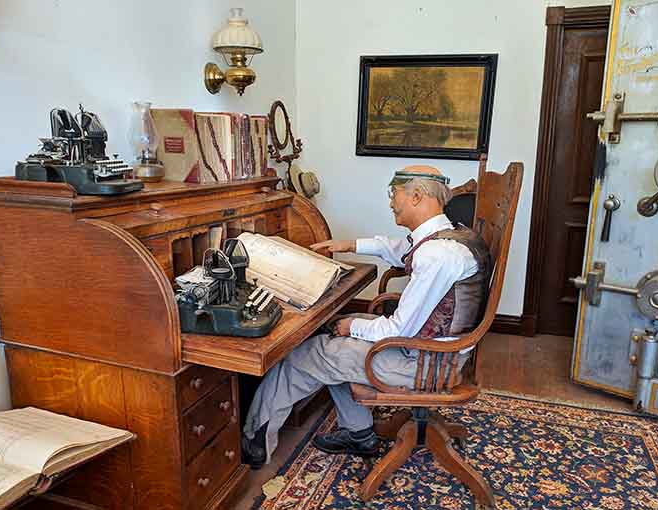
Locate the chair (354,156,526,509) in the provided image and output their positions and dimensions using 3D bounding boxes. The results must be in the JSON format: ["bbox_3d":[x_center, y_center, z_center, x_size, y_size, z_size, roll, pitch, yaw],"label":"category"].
[{"bbox_3d":[0.377,0.262,2.115,0.574,1.272,0.634,2,12,3],"label":"chair"}]

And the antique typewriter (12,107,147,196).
[{"bbox_3d":[-0.896,-0.394,1.985,0.367,0.301,0.350,3,12,9],"label":"antique typewriter"}]

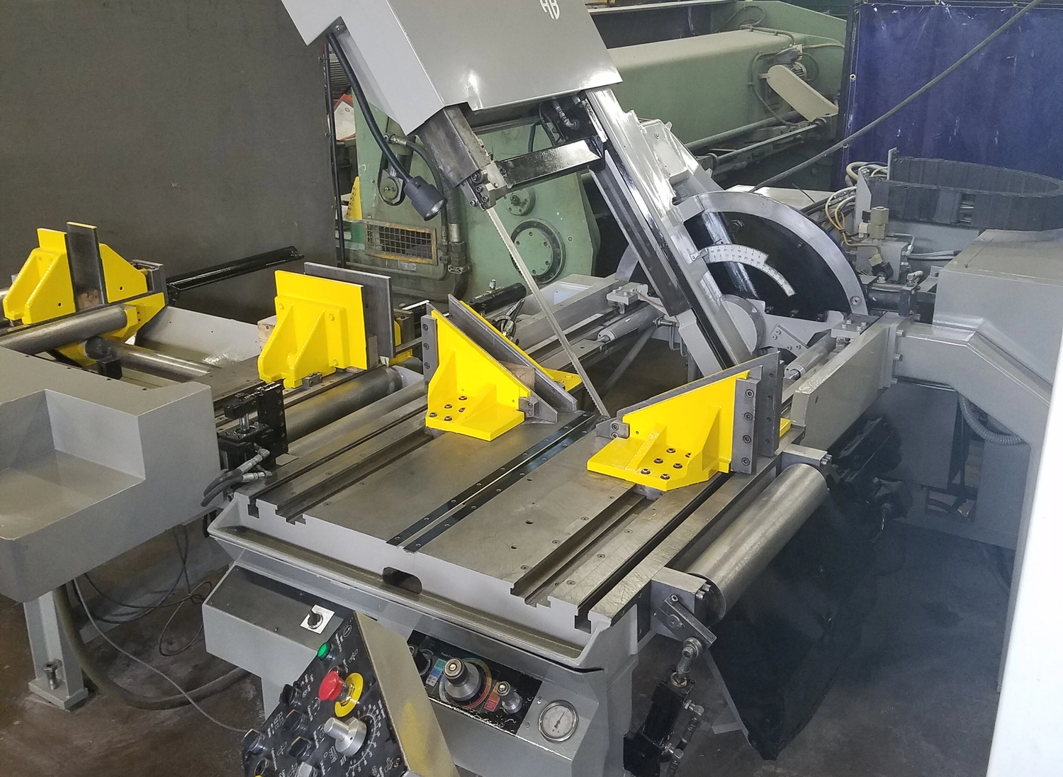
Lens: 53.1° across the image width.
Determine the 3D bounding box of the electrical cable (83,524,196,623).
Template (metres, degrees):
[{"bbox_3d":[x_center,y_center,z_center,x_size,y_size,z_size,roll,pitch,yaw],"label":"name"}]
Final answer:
[{"bbox_3d":[-1.046,0.521,2.879,0.175,0.315,0.306,12,24,31],"label":"electrical cable"}]

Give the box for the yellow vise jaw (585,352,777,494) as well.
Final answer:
[{"bbox_3d":[0.258,0.032,1.988,0.360,0.210,0.271,12,24,31],"label":"yellow vise jaw"}]

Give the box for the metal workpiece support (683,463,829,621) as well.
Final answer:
[{"bbox_3d":[0.422,0.278,1.996,0.098,0.098,0.518,12,24,31],"label":"metal workpiece support"}]

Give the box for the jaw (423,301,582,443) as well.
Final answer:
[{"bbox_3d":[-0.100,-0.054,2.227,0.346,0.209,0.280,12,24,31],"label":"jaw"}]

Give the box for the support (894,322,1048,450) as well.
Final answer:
[{"bbox_3d":[1.161,-0.011,2.739,0.425,0.250,0.157,12,24,31],"label":"support"}]

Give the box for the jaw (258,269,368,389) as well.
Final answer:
[{"bbox_3d":[-0.588,-0.143,2.688,0.305,0.246,0.185,12,24,31],"label":"jaw"}]

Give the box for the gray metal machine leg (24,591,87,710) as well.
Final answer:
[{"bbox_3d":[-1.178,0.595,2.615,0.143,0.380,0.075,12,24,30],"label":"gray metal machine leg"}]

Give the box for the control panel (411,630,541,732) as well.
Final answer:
[{"bbox_3d":[-0.113,0.426,1.596,0.243,0.057,0.093,12,56,31],"label":"control panel"}]

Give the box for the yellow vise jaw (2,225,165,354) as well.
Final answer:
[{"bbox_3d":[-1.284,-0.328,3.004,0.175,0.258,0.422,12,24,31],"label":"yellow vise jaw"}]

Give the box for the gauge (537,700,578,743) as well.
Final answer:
[{"bbox_3d":[0.042,0.478,1.518,0.061,0.027,0.061,12,56,31],"label":"gauge"}]

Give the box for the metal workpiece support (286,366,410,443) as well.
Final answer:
[{"bbox_3d":[-0.519,0.069,2.579,0.097,0.098,0.523,12,24,31],"label":"metal workpiece support"}]

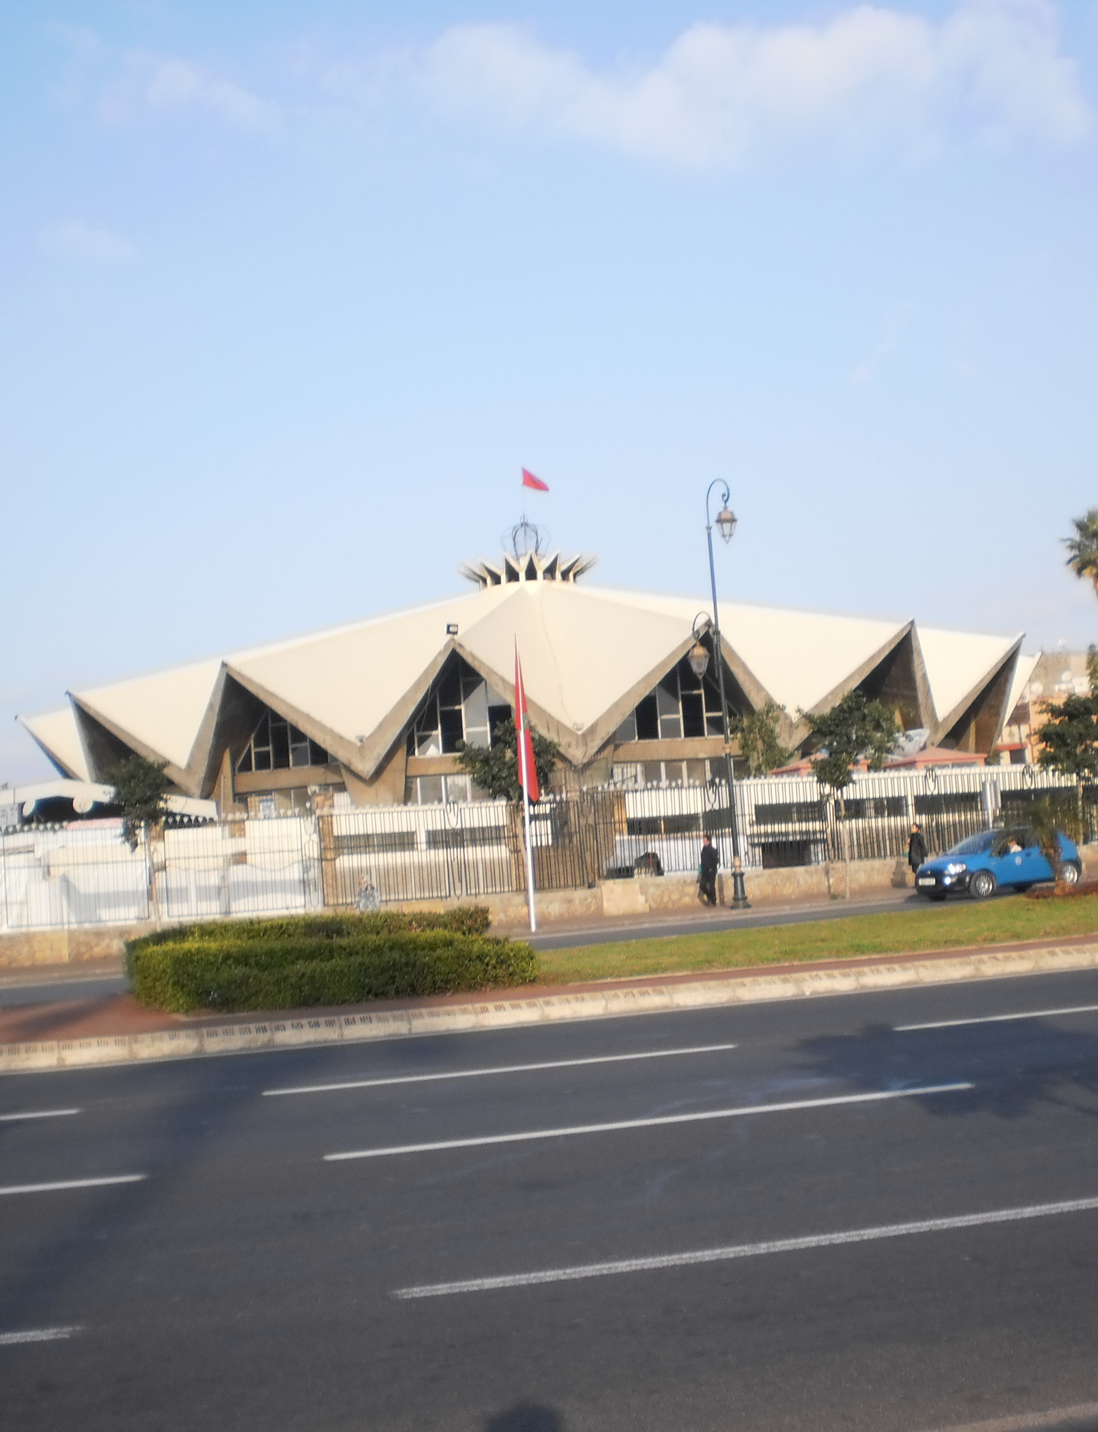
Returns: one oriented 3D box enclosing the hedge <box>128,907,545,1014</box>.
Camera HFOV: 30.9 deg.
[{"bbox_3d":[-3.083,3.100,25.861,4.600,0.850,5.000,-3,-4,-19],"label":"hedge"}]

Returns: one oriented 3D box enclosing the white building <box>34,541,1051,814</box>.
[{"bbox_3d":[-0.624,-0.132,93.226,46.700,15.800,46.700,-3,-4,-18],"label":"white building"}]

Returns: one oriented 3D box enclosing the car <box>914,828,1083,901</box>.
[{"bbox_3d":[10.076,3.251,44.436,4.030,1.490,1.690,-2,-4,-29],"label":"car"}]

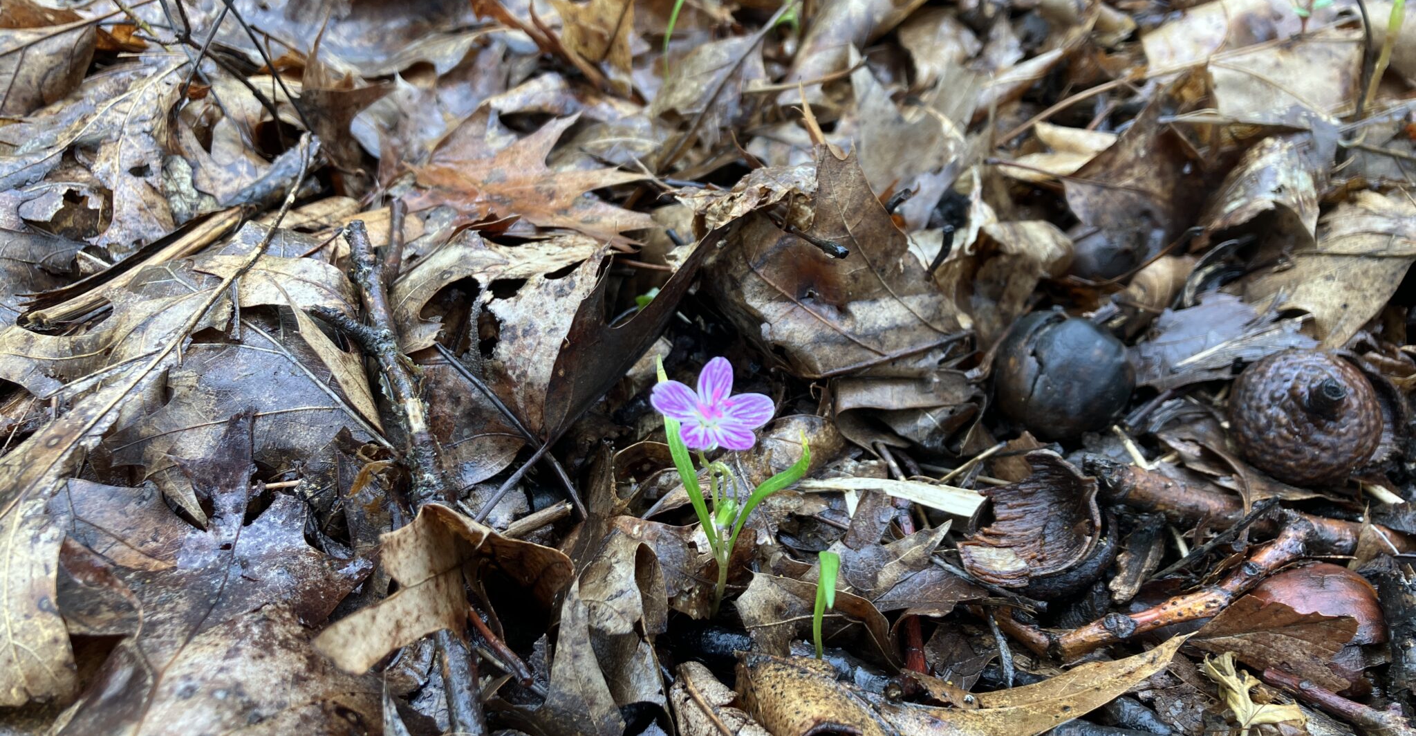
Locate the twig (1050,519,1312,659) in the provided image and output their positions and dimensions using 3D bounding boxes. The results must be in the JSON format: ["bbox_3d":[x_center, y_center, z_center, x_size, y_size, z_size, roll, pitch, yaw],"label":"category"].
[{"bbox_3d":[0.071,0.033,0.171,0.045,0.007,0.008,-19,39,-12],"label":"twig"}]

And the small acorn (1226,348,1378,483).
[{"bbox_3d":[0.102,0.009,0.196,0.024,0.023,0.024,17,79,22],"label":"small acorn"}]

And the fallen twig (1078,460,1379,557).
[{"bbox_3d":[0.085,0.023,0.186,0.047,0.007,0.007,11,37,9],"label":"fallen twig"}]

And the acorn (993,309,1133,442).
[{"bbox_3d":[0.064,0.001,0.206,0.024,0.023,0.024,0,36,0],"label":"acorn"}]

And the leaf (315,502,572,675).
[{"bbox_3d":[-0.038,0.032,0.164,0.035,0.018,0.022,0,36,0],"label":"leaf"}]

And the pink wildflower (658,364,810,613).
[{"bbox_3d":[0.003,0.017,0.163,0.021,0.044,0.018,0,36,0],"label":"pink wildflower"}]

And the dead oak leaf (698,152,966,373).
[{"bbox_3d":[0.024,-0.019,0.218,0.048,0.030,0.037,0,36,0],"label":"dead oak leaf"}]

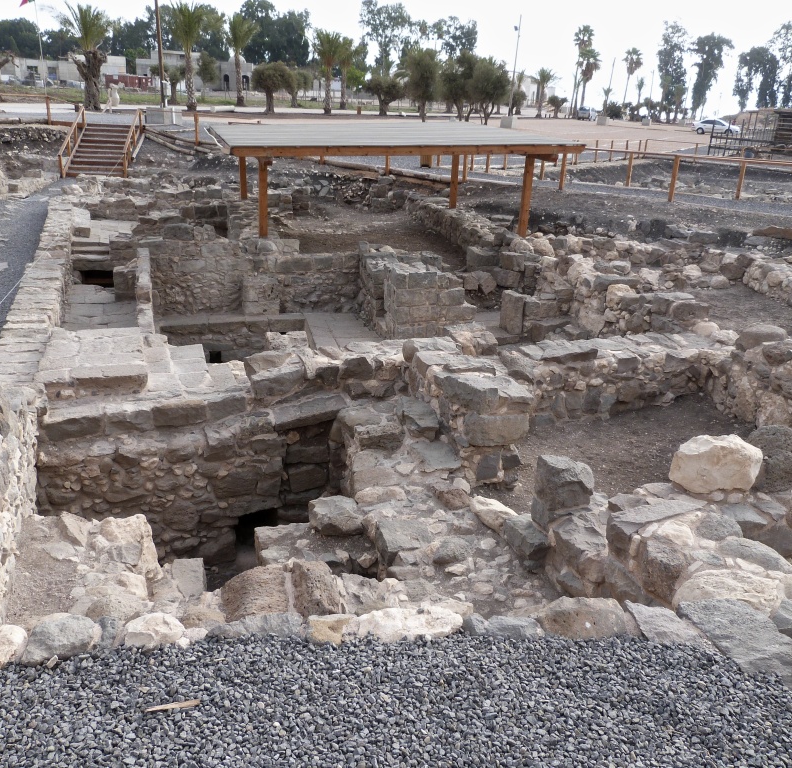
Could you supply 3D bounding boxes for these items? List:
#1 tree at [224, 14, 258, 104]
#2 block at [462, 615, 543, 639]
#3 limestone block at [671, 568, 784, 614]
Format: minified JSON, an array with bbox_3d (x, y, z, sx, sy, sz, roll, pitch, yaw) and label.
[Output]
[{"bbox_3d":[-14.537,-30.004,68.573,2.900,8.000,2.900,1,21,0],"label":"tree"},{"bbox_3d":[0.369,0.843,2.560,0.270,0.100,0.130,1,20,0],"label":"block"},{"bbox_3d":[1.255,0.801,2.800,0.390,0.170,0.220,-3,21,-9],"label":"limestone block"}]

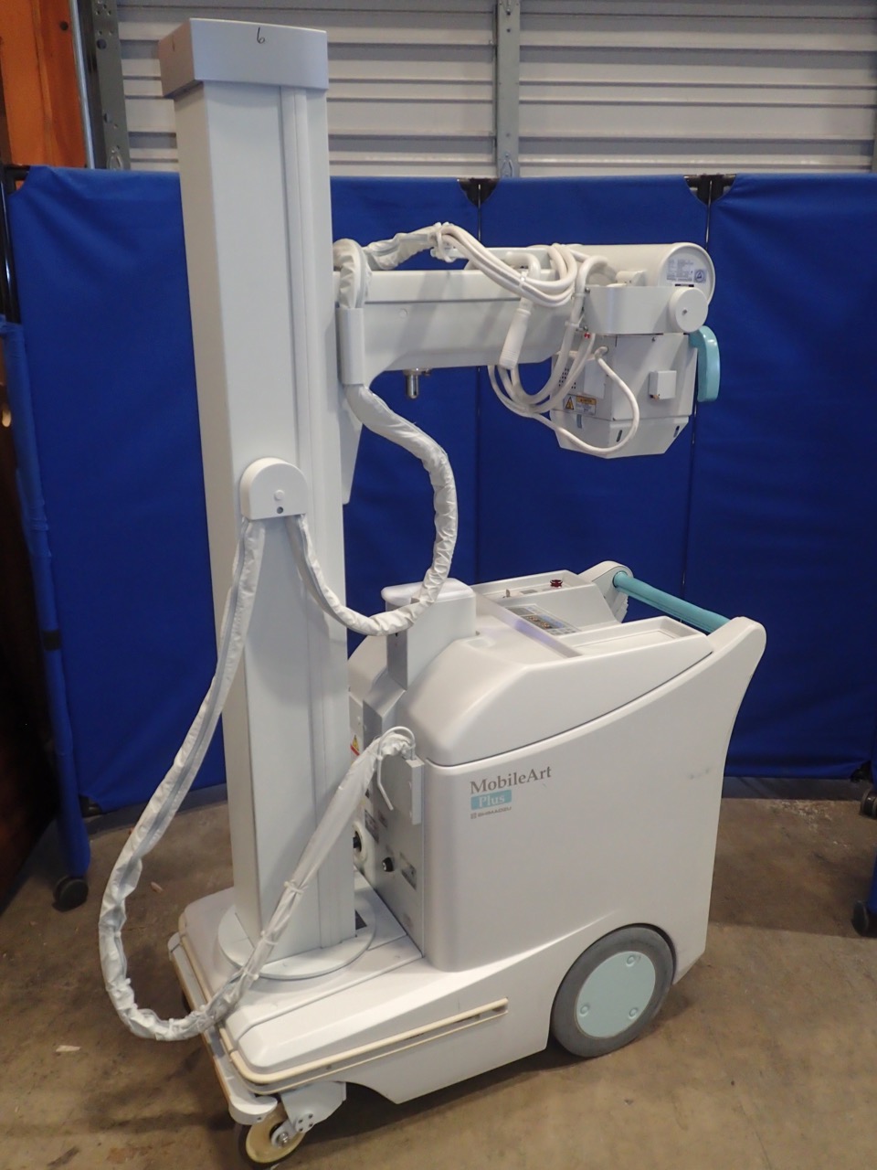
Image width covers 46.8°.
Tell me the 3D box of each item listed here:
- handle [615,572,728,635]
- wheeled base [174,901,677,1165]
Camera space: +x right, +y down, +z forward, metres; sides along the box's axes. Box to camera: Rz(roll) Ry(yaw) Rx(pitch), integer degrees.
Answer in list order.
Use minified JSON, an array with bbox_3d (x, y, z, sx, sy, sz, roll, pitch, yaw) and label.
[{"bbox_3d":[0.501,0.039,2.230,0.045,0.042,0.355,-9,19,-25],"label":"handle"},{"bbox_3d":[-0.040,0.799,2.200,0.988,0.324,0.553,-9,19,-25],"label":"wheeled base"}]

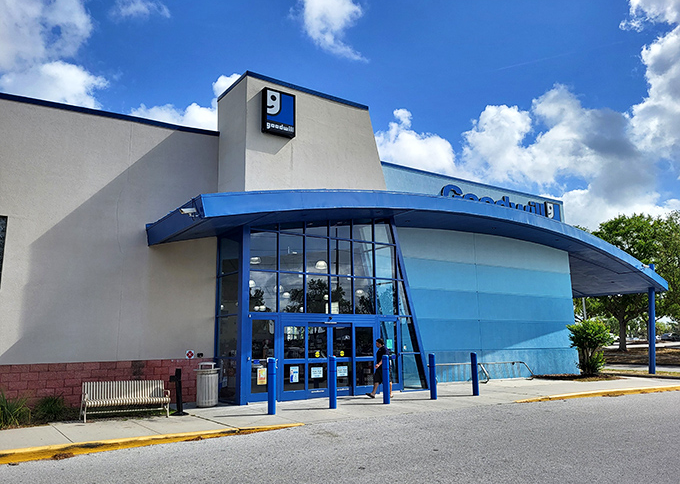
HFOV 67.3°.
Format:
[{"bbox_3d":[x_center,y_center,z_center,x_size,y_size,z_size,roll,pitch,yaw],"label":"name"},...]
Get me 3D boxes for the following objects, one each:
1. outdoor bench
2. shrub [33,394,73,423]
[{"bbox_3d":[-4.975,3.667,11.855,1.840,0.840,0.660,4,-13,-24],"label":"outdoor bench"},{"bbox_3d":[-6.756,3.859,11.997,0.850,0.580,0.780,7,-14,-32],"label":"shrub"}]

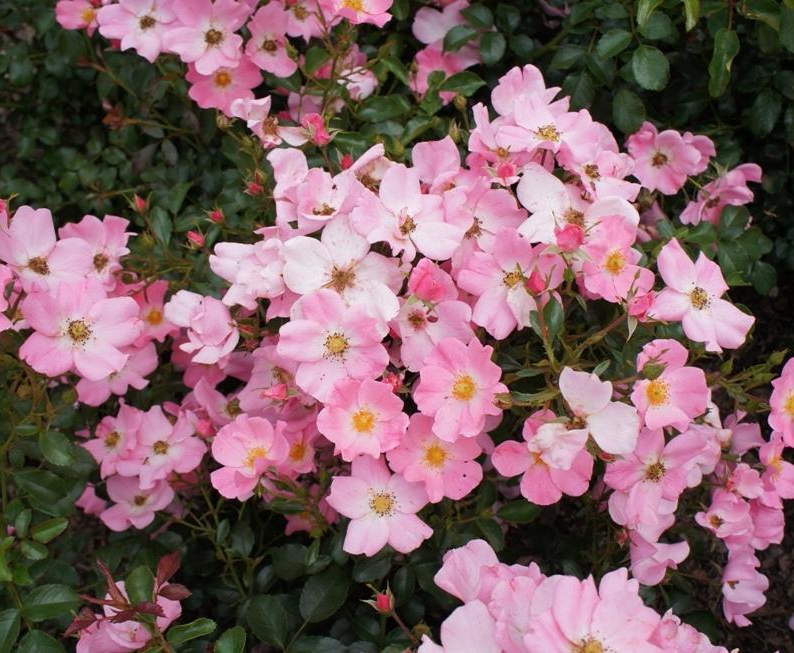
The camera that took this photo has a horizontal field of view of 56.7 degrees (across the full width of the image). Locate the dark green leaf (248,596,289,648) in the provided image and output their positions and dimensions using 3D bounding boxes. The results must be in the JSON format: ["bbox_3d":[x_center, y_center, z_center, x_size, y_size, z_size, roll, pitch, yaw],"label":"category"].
[{"bbox_3d":[-0.100,0.229,0.570,0.033,0.009,0.046,-27,60,-9],"label":"dark green leaf"}]

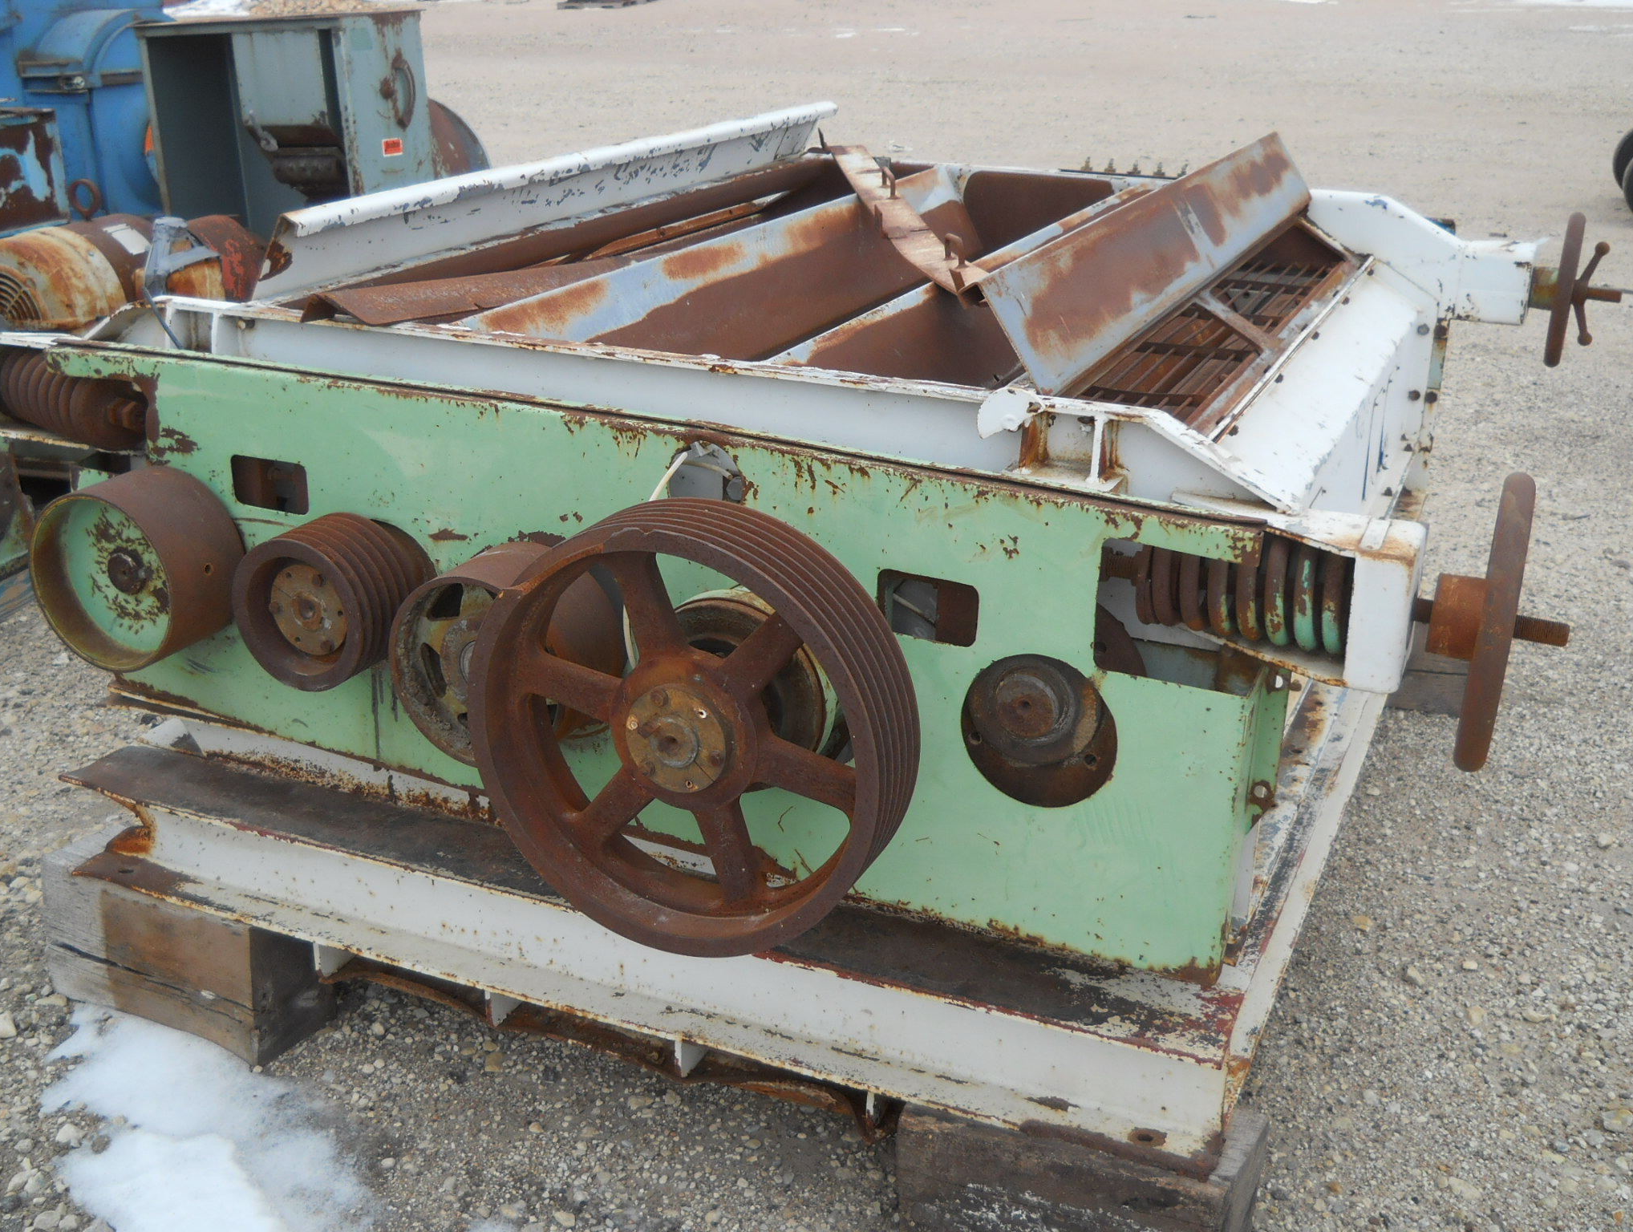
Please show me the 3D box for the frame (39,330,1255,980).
[{"bbox_3d":[-0.282,-0.019,2.364,1.751,0.552,0.165,11,25,23],"label":"frame"}]

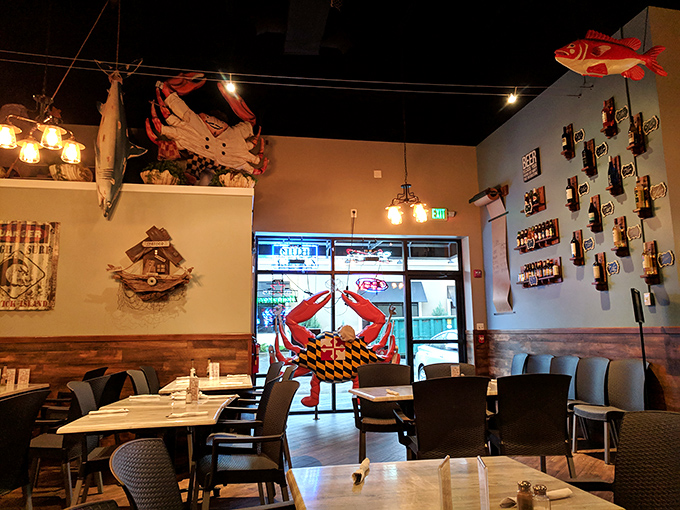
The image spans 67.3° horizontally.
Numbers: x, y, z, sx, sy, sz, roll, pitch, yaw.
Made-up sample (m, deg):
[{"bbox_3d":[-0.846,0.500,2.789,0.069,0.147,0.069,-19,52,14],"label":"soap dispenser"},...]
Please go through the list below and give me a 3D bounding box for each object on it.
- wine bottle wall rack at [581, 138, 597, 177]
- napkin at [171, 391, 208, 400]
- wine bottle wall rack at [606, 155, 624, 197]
[{"bbox_3d":[2.791,-1.077,5.728,0.118,0.430,0.120,1,-9,-10],"label":"wine bottle wall rack"},{"bbox_3d":[-1.079,1.014,3.690,0.250,0.052,0.060,1,-9,-10],"label":"napkin"},{"bbox_3d":[2.811,-0.806,5.281,0.098,0.415,0.145,1,-9,-10],"label":"wine bottle wall rack"}]

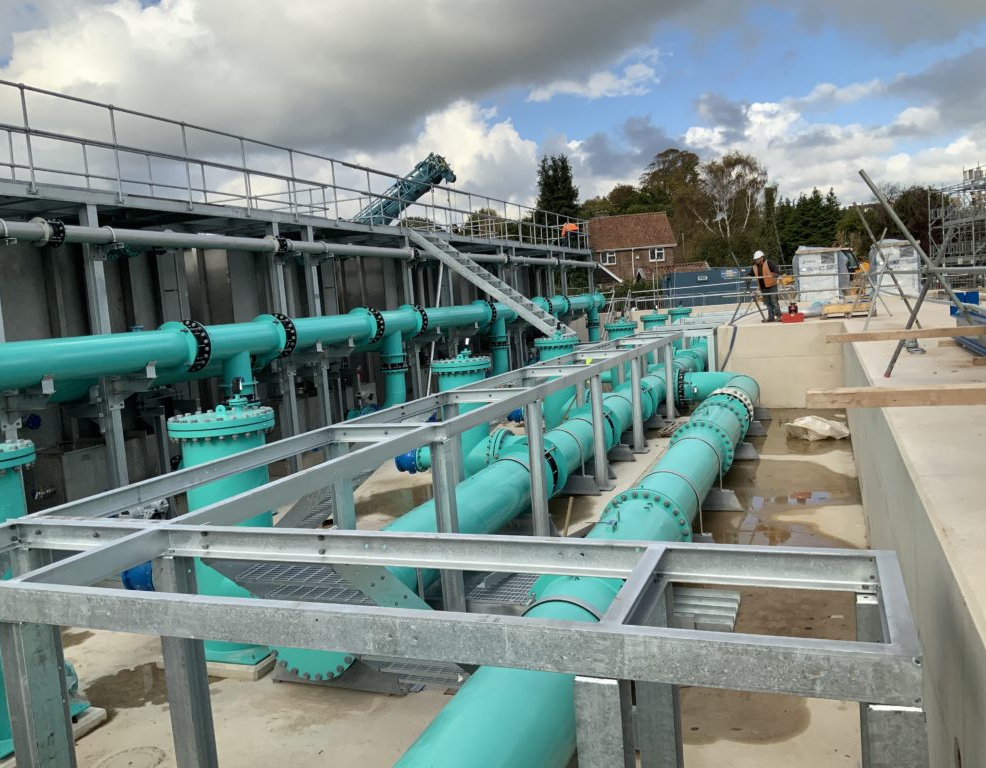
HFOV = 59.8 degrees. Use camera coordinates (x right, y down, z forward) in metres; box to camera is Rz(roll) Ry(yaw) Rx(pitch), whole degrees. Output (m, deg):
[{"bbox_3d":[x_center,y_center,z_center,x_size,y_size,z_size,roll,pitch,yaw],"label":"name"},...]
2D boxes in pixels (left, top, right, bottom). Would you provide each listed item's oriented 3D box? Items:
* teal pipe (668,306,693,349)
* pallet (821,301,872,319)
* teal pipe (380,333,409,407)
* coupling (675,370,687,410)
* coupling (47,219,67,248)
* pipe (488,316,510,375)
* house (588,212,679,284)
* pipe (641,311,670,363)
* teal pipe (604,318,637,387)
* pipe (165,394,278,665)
[{"bbox_3d":[7.048,-1.834,32.024,0.910,2.080,0.910,-2,6,21],"label":"teal pipe"},{"bbox_3d":[8.679,-1.832,20.971,1.200,0.400,1.000,-2,6,21],"label":"pallet"},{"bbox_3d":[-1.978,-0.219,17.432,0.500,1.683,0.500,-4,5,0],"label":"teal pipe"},{"bbox_3d":[4.447,0.114,19.994,0.170,0.910,0.910,-2,6,21],"label":"coupling"},{"bbox_3d":[-4.916,-1.704,9.690,0.320,0.320,0.200,-2,6,21],"label":"coupling"},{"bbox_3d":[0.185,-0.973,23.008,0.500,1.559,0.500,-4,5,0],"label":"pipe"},{"bbox_3d":[11.131,-9.908,70.750,6.900,7.900,8.000,-4,5,5],"label":"house"},{"bbox_3d":[5.233,-1.253,27.348,0.910,2.080,0.910,-2,6,21],"label":"pipe"},{"bbox_3d":[3.470,-0.621,22.543,0.940,2.120,0.940,-2,6,21],"label":"teal pipe"},{"bbox_3d":[-2.307,1.218,7.617,0.940,2.140,0.940,-2,6,21],"label":"pipe"}]

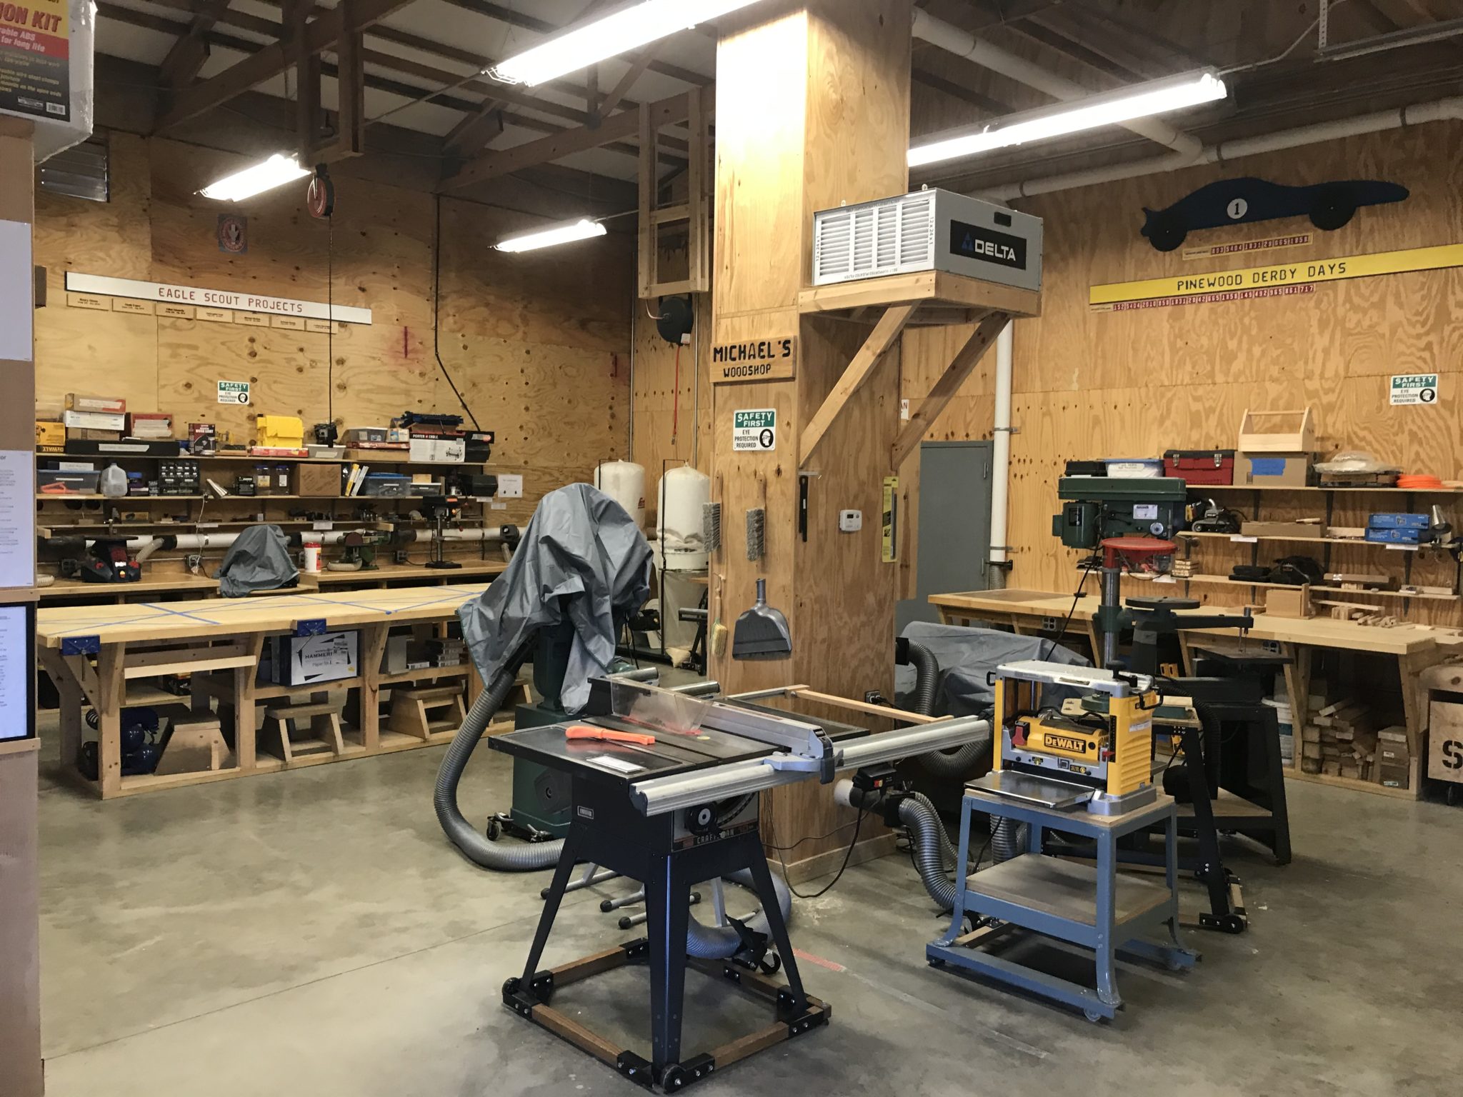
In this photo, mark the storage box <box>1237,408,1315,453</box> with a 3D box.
[{"bbox_3d":[3.504,-0.762,7.609,0.206,0.277,0.397,-2,5,-44],"label":"storage box"}]

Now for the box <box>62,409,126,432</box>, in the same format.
[{"bbox_3d":[-4.780,-0.949,8.844,0.400,0.118,0.180,-2,5,-44],"label":"box"}]

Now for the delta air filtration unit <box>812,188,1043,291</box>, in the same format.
[{"bbox_3d":[0.824,-1.231,4.937,0.740,0.305,0.613,-2,5,-44],"label":"delta air filtration unit"}]

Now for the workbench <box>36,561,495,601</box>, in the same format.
[{"bbox_3d":[-3.696,0.656,9.822,4.300,0.910,0.690,-2,5,-44],"label":"workbench"}]

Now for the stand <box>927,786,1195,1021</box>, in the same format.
[{"bbox_3d":[1.220,1.192,4.247,0.690,0.630,0.690,-2,5,-44],"label":"stand"}]

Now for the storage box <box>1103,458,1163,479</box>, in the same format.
[{"bbox_3d":[2.909,-0.544,8.410,0.290,0.168,0.440,-2,5,-44],"label":"storage box"}]

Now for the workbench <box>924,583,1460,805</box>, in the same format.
[{"bbox_3d":[2.897,0.877,7.933,0.950,0.910,3.200,-2,5,-44],"label":"workbench"}]

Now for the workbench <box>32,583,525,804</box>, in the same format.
[{"bbox_3d":[-2.473,0.803,7.518,3.650,0.910,1.280,-2,5,-44],"label":"workbench"}]

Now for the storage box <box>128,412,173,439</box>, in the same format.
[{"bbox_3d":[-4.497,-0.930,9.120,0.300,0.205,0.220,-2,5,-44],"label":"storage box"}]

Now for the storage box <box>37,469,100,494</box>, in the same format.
[{"bbox_3d":[-4.950,-0.487,8.776,0.420,0.175,0.290,-2,5,-44],"label":"storage box"}]

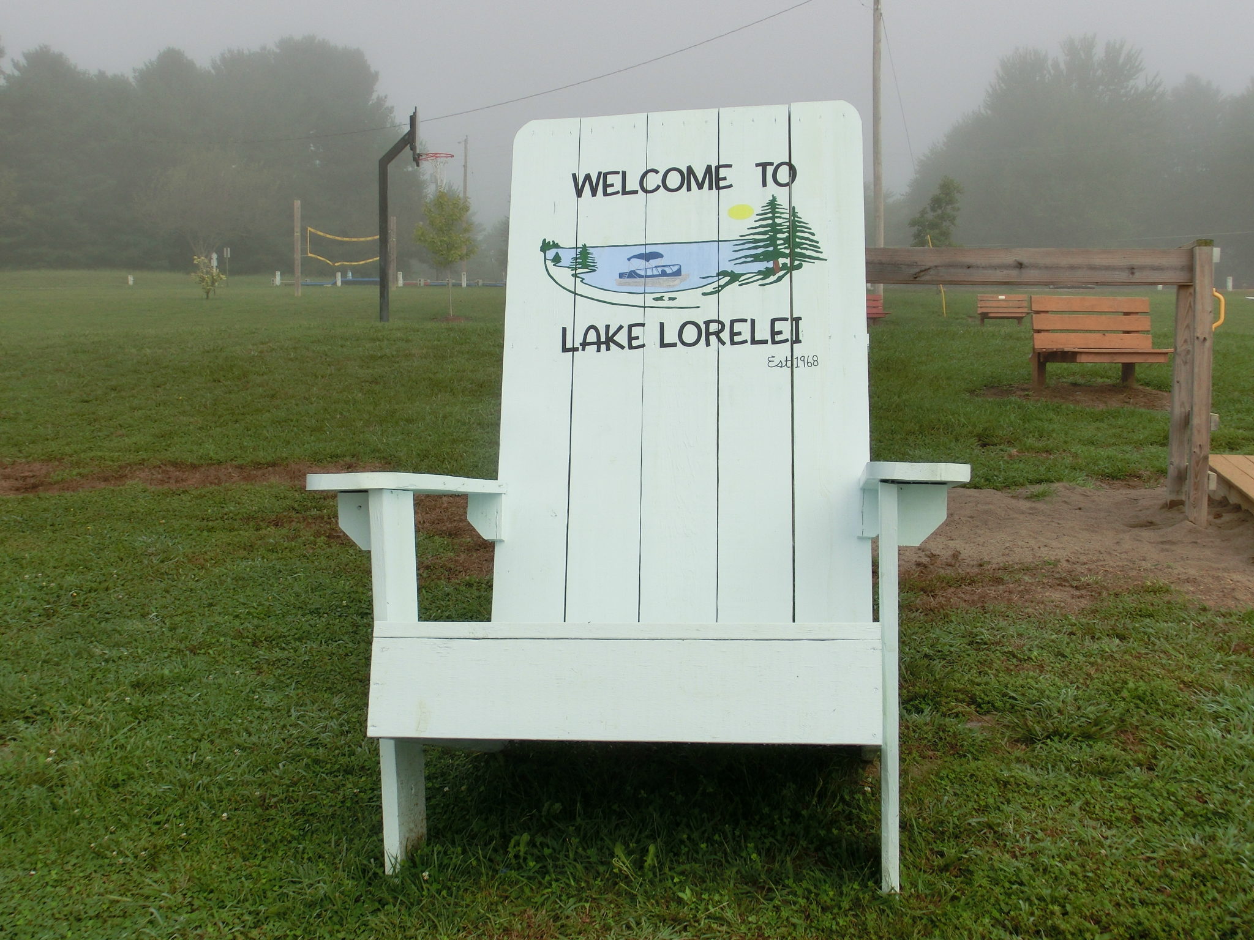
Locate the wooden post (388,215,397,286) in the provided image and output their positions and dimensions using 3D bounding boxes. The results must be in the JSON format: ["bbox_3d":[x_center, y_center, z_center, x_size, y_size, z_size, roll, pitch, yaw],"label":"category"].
[{"bbox_3d":[-9.675,-9.066,66.000,0.220,3.002,0.220,0,5,0],"label":"wooden post"}]

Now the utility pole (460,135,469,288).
[{"bbox_3d":[-10.681,-17.102,105.000,0.280,9.874,0.280,0,5,0],"label":"utility pole"}]

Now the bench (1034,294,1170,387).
[{"bbox_3d":[4.234,-1.139,14.170,1.230,0.850,0.620,-2,5,-18],"label":"bench"}]

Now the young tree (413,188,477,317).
[{"bbox_3d":[-3.856,-4.644,34.000,1.360,2.685,1.360,0,5,0],"label":"young tree"}]

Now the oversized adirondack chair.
[{"bbox_3d":[0.105,-0.075,4.528,1.550,2.096,1.867,0,5,9],"label":"oversized adirondack chair"}]

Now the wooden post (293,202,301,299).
[{"bbox_3d":[-11.158,-7.501,54.000,0.210,3.286,0.210,0,5,0],"label":"wooden post"}]

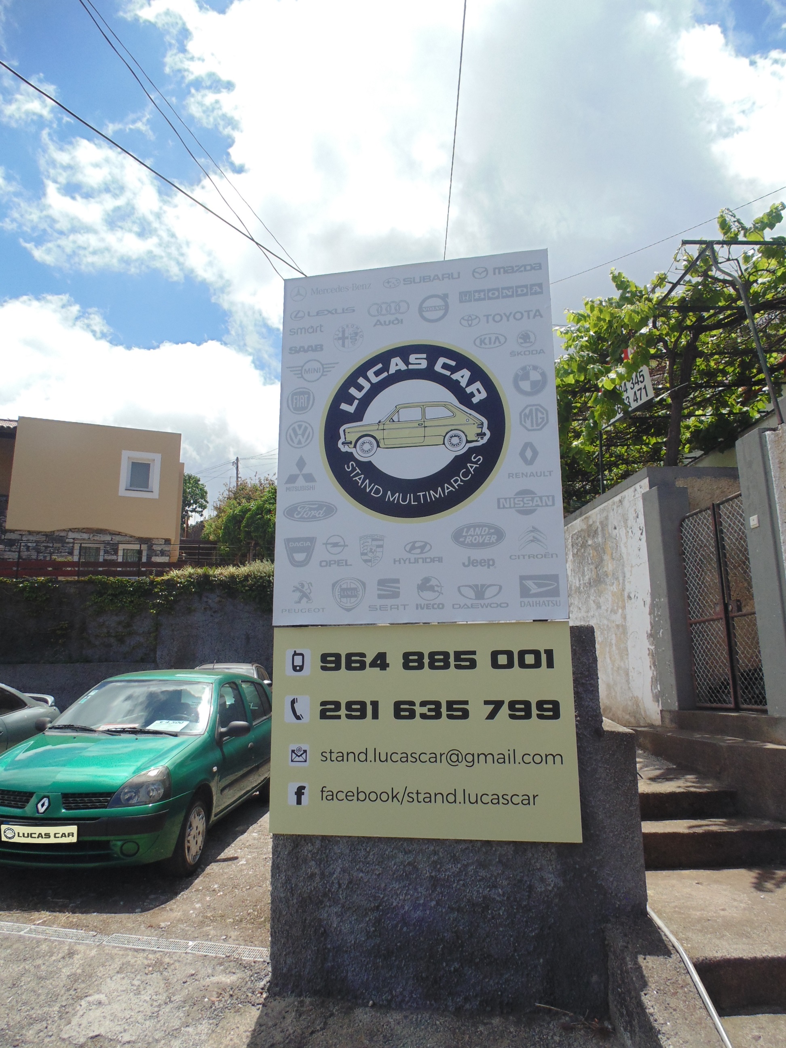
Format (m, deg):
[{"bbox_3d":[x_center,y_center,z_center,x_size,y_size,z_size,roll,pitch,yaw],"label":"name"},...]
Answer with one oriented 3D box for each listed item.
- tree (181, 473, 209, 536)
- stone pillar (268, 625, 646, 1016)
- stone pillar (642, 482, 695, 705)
[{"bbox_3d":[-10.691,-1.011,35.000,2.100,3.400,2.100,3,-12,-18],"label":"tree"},{"bbox_3d":[0.315,1.403,3.446,1.742,1.710,0.600,-3,-12,10],"label":"stone pillar"},{"bbox_3d":[2.685,0.698,6.348,0.290,2.060,0.340,0,-11,-3],"label":"stone pillar"}]

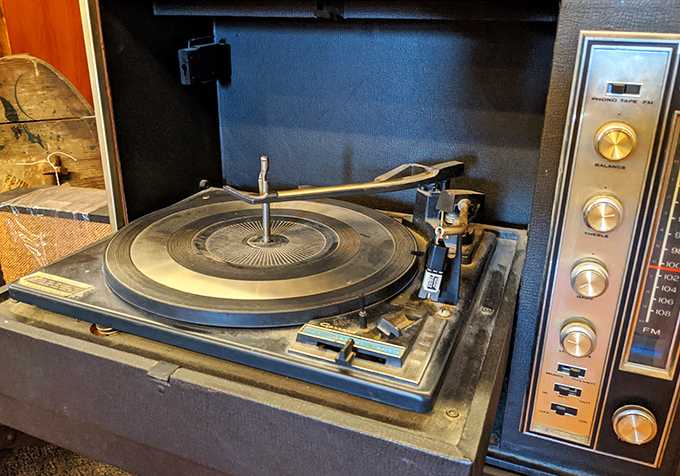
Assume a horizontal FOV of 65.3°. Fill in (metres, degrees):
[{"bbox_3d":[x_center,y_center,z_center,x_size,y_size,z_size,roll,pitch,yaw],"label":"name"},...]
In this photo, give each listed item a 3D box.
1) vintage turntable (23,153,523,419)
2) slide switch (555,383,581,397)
[{"bbox_3d":[-0.047,-0.022,0.469,0.345,0.101,0.285,10,24,20],"label":"vintage turntable"},{"bbox_3d":[0.188,0.127,0.437,0.021,0.009,0.006,8,21,21],"label":"slide switch"}]

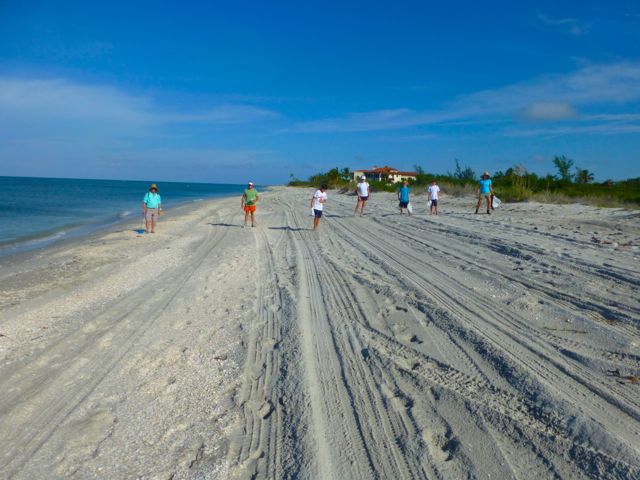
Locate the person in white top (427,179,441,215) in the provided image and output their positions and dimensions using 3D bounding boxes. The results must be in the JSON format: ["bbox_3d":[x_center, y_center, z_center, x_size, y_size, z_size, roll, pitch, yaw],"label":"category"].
[{"bbox_3d":[4.908,-1.819,19.104,0.480,1.480,0.340,3,7,7],"label":"person in white top"}]

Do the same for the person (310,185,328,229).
[{"bbox_3d":[-0.018,-1.134,15.608,0.520,1.620,0.420,-2,8,-30],"label":"person"}]

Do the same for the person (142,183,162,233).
[{"bbox_3d":[-6.102,-1.146,16.213,0.660,1.800,0.420,0,7,-15],"label":"person"}]

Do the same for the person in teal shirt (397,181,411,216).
[{"bbox_3d":[3.634,-1.772,19.080,0.500,1.500,0.350,3,7,5],"label":"person in teal shirt"}]

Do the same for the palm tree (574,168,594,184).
[{"bbox_3d":[36.889,-7.940,62.245,2.800,4.134,2.800,2,7,0],"label":"palm tree"}]

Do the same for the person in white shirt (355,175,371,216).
[{"bbox_3d":[1.777,-1.783,18.122,0.580,1.680,0.380,2,7,3],"label":"person in white shirt"}]

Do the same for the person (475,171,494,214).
[{"bbox_3d":[6.581,-1.866,17.751,0.680,1.700,0.400,3,7,10],"label":"person"}]

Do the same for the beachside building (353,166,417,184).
[{"bbox_3d":[20.543,-19.423,140.431,20.000,7.277,14.000,4,7,15],"label":"beachside building"}]

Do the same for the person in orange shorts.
[{"bbox_3d":[-2.676,-1.371,17.083,0.620,1.760,0.400,0,7,-16],"label":"person in orange shorts"}]

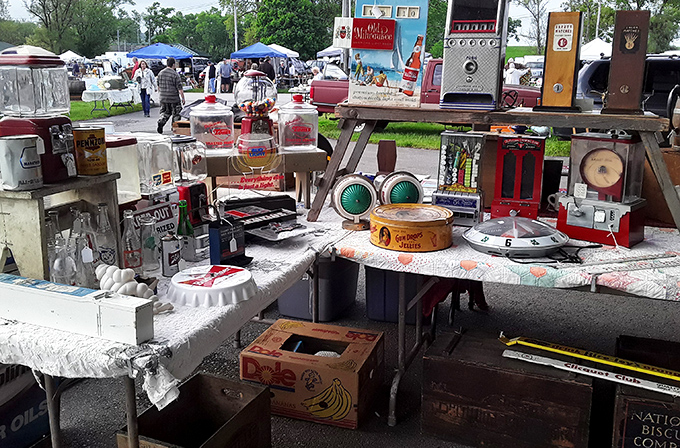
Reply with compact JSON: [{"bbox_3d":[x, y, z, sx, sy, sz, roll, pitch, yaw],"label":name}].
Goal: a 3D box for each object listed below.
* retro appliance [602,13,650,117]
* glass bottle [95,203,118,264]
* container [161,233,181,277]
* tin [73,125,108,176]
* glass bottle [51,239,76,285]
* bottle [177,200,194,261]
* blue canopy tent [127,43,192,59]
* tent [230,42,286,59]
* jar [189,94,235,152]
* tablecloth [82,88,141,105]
[{"bbox_3d":[1.021,-0.568,2.147,0.142,0.347,0.130,7,16,24],"label":"retro appliance"},{"bbox_3d":[-0.833,0.051,2.152,0.067,0.245,0.067,0,13,0],"label":"glass bottle"},{"bbox_3d":[-0.581,0.103,2.073,0.065,0.135,0.065,0,14,0],"label":"container"},{"bbox_3d":[-0.782,-0.229,1.910,0.103,0.142,0.103,-8,16,-26],"label":"tin"},{"bbox_3d":[-0.852,0.139,1.859,0.075,0.172,0.075,-5,15,-19],"label":"glass bottle"},{"bbox_3d":[-0.593,0.019,2.318,0.062,0.230,0.062,0,13,0],"label":"bottle"},{"bbox_3d":[-10.640,-9.340,36.000,3.050,2.700,3.050,0,14,-2],"label":"blue canopy tent"},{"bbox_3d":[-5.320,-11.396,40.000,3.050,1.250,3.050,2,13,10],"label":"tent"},{"bbox_3d":[-0.564,-0.442,2.690,0.187,0.257,0.187,-1,14,0],"label":"jar"},{"bbox_3d":[-7.445,-4.145,19.800,1.850,0.500,0.900,-2,14,-5],"label":"tablecloth"}]

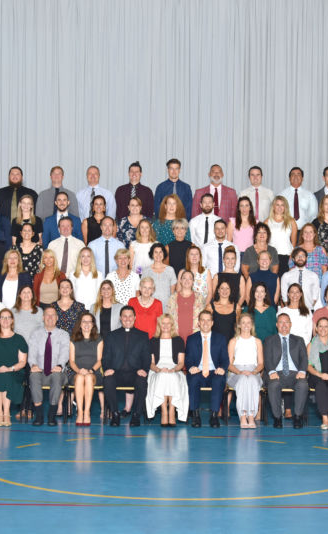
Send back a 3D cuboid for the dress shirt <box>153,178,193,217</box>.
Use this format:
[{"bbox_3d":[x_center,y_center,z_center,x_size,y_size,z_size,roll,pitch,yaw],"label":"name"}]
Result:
[{"bbox_3d":[0.126,-0.877,14.541,0.530,0.660,0.280,1,-2,0],"label":"dress shirt"}]

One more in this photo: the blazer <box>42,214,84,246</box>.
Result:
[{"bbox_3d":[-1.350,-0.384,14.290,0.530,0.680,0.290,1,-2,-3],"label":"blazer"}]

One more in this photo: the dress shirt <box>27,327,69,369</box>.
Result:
[{"bbox_3d":[-1.367,0.995,12.597,0.520,0.560,0.340,1,-2,-3],"label":"dress shirt"}]

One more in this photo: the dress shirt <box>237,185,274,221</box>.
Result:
[{"bbox_3d":[1.263,-0.772,14.590,0.490,0.660,0.280,0,-2,2],"label":"dress shirt"}]

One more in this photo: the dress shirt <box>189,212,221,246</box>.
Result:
[{"bbox_3d":[0.580,-0.394,14.290,0.470,0.660,0.280,1,-2,1],"label":"dress shirt"}]

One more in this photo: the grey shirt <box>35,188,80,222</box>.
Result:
[{"bbox_3d":[-1.451,-0.759,14.490,0.580,0.670,0.310,1,-2,-2],"label":"grey shirt"}]

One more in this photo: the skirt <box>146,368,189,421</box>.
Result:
[{"bbox_3d":[0.041,1.505,12.553,0.500,0.570,0.560,1,-2,0],"label":"skirt"}]

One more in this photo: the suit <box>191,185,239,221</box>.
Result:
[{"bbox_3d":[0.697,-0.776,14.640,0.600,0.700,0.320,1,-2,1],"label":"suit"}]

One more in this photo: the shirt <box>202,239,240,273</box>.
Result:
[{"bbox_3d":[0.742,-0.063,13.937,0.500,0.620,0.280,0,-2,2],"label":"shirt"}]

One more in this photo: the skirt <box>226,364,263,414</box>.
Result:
[{"bbox_3d":[0.954,1.432,12.465,0.430,0.560,0.540,0,-2,2],"label":"skirt"}]

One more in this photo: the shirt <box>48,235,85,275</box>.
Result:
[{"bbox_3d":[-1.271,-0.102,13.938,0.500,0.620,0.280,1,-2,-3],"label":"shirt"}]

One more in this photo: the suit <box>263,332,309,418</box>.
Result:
[{"bbox_3d":[1.435,1.265,12.550,0.520,0.965,0.680,0,-2,3],"label":"suit"}]

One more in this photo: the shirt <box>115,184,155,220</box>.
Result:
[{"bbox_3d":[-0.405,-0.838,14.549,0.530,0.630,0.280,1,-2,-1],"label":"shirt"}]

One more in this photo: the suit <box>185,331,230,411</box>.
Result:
[{"bbox_3d":[0.507,1.232,12.570,0.540,0.930,0.640,1,-2,1],"label":"suit"}]

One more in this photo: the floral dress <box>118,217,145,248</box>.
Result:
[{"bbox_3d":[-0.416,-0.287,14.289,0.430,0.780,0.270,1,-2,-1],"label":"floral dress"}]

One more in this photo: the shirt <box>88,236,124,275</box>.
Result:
[{"bbox_3d":[-0.740,-0.067,13.891,0.510,0.660,0.280,1,-2,-2],"label":"shirt"}]

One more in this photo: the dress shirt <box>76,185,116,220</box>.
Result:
[{"bbox_3d":[-0.931,-0.795,14.541,0.530,0.660,0.280,1,-2,-2],"label":"dress shirt"}]

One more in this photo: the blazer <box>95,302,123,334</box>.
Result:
[{"bbox_3d":[-0.680,0.738,13.241,0.450,0.620,0.270,1,-2,-2],"label":"blazer"}]

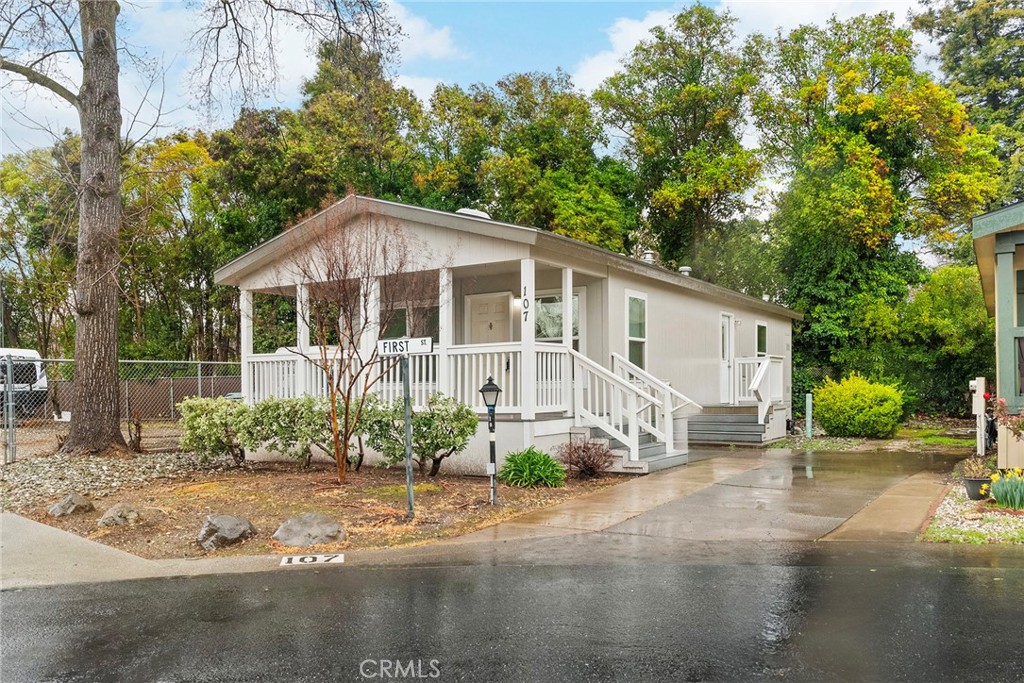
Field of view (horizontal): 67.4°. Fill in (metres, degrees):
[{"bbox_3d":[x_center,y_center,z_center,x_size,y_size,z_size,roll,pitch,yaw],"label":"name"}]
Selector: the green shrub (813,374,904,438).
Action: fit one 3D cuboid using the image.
[{"bbox_3d":[7.934,1.493,17.634,2.050,1.330,1.900,-2,-3,24],"label":"green shrub"}]

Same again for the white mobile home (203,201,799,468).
[{"bbox_3d":[1.936,0.144,18.714,6.800,4.240,16.400,-2,-3,32],"label":"white mobile home"}]

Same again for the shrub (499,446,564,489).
[{"bbox_3d":[0.248,1.598,9.862,0.840,0.470,0.800,-1,-3,1],"label":"shrub"}]

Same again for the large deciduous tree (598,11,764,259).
[{"bbox_3d":[6.945,-5.721,32.437,6.900,17.260,6.600,-1,-3,12],"label":"large deciduous tree"}]

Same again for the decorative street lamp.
[{"bbox_3d":[-0.236,1.064,8.435,0.240,1.400,0.240,0,-3,-2],"label":"decorative street lamp"}]

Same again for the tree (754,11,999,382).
[{"bbox_3d":[13.458,-4.938,28.885,9.000,15.220,8.200,-2,-3,25],"label":"tree"}]

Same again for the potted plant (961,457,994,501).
[{"bbox_3d":[5.149,1.504,8.511,0.360,0.440,0.350,-2,-3,31],"label":"potted plant"}]

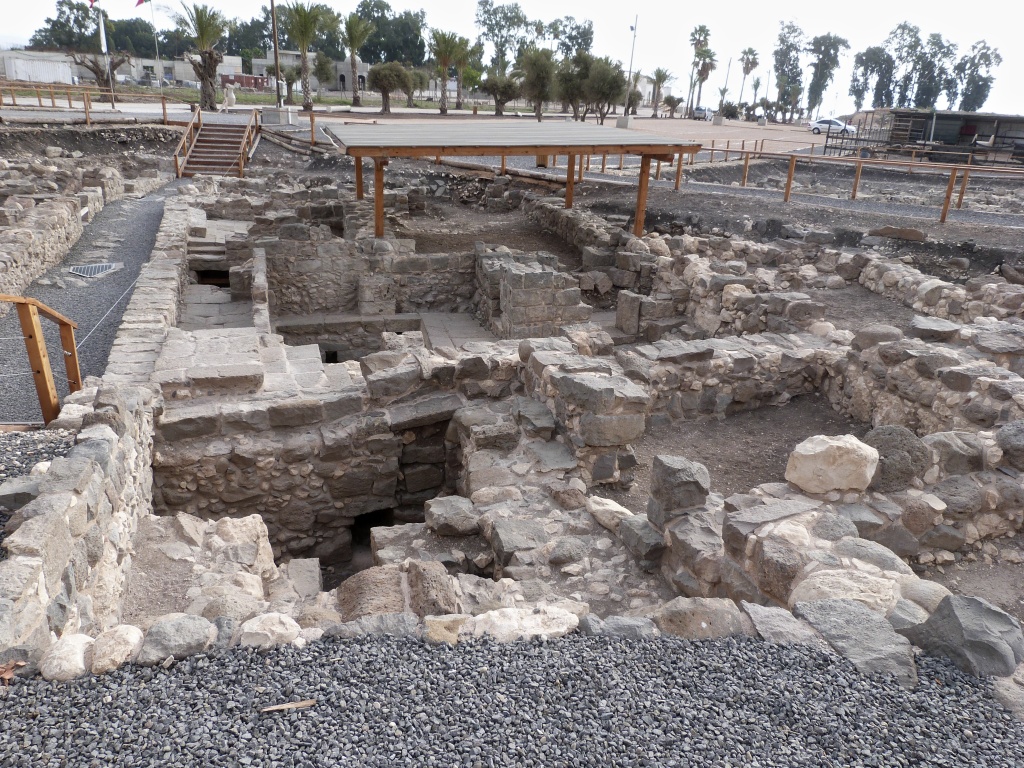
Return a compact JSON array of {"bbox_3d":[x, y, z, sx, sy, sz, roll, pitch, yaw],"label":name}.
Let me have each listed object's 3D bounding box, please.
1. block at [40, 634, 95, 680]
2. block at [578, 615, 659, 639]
[{"bbox_3d":[-1.415,0.873,2.360,0.150,0.130,0.150,-4,21,-14],"label":"block"},{"bbox_3d":[0.369,0.843,2.560,0.270,0.100,0.130,1,20,0],"label":"block"}]

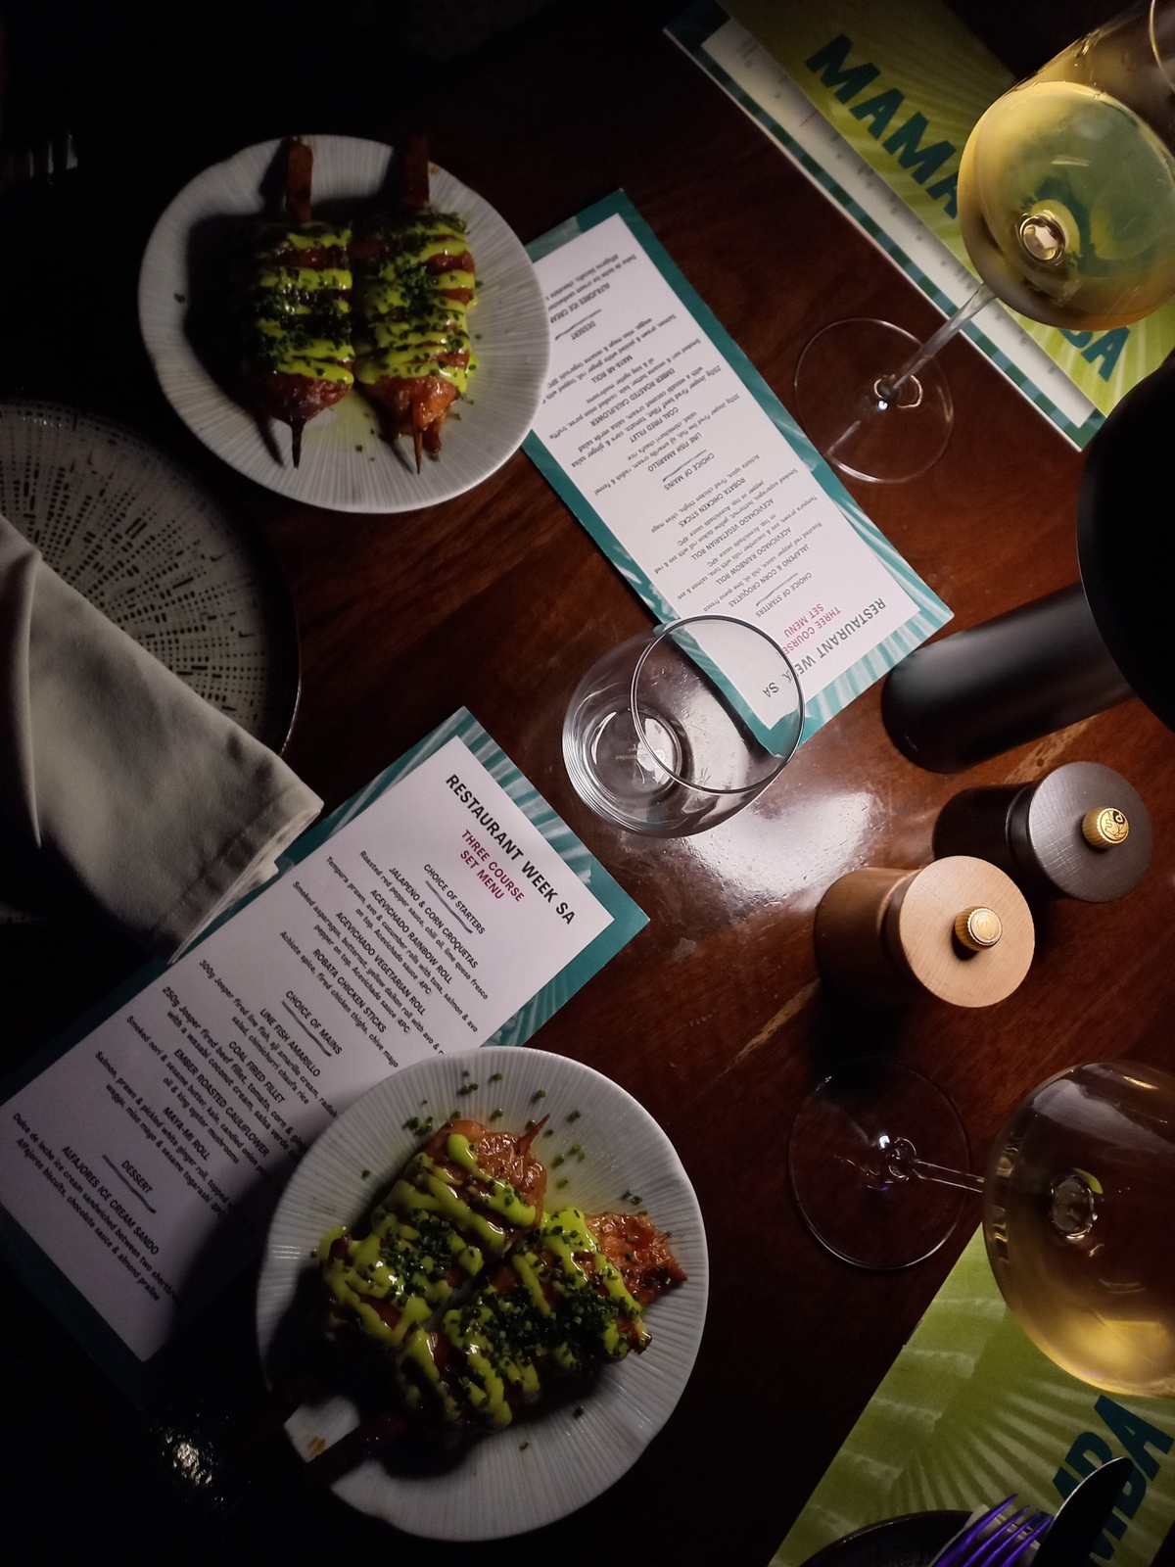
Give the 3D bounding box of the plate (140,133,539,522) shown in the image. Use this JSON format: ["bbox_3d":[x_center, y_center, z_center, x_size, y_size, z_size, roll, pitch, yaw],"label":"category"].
[{"bbox_3d":[-0.098,-0.188,0.473,0.167,0.022,0.167,3,78,-14],"label":"plate"}]

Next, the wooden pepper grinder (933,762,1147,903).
[{"bbox_3d":[0.194,0.025,0.478,0.058,0.081,0.058,3,78,-14],"label":"wooden pepper grinder"}]

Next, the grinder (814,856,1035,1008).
[{"bbox_3d":[0.137,0.061,0.456,0.058,0.081,0.058,3,78,-14],"label":"grinder"}]

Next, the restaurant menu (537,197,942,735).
[{"bbox_3d":[0.051,-0.145,0.514,0.121,0.004,0.256,-38,91,-18],"label":"restaurant menu"}]

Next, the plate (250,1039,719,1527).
[{"bbox_3d":[-0.036,0.181,0.416,0.164,0.022,0.164,3,78,-14],"label":"plate"}]

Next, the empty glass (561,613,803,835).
[{"bbox_3d":[0.032,-0.018,0.433,0.078,0.101,0.078,3,78,-14],"label":"empty glass"}]

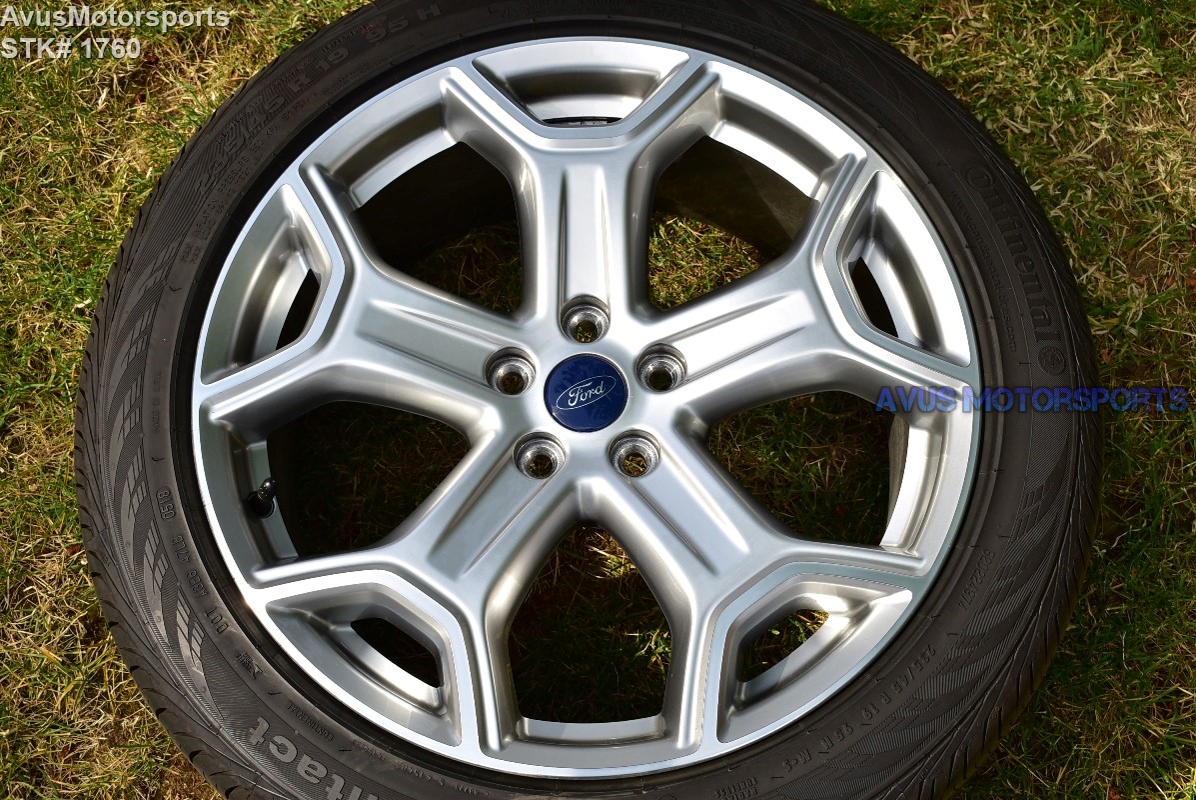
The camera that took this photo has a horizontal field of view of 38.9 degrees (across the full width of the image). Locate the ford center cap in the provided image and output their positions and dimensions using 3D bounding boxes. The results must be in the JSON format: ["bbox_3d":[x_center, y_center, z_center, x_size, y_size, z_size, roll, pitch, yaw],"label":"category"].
[{"bbox_3d":[-0.008,-0.002,1.143,0.055,0.014,0.055,-23,71,-6],"label":"ford center cap"}]

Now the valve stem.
[{"bbox_3d":[-0.220,0.063,1.123,0.016,0.036,0.016,-9,68,-26],"label":"valve stem"}]

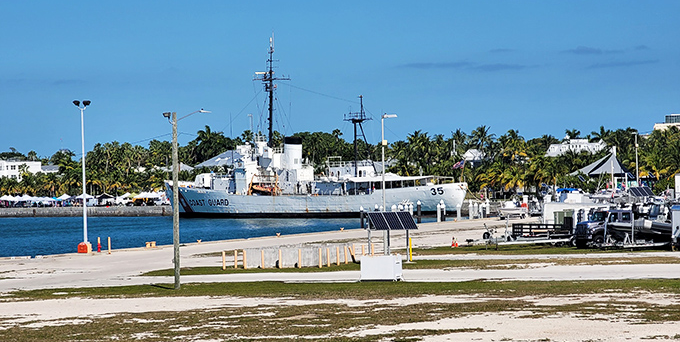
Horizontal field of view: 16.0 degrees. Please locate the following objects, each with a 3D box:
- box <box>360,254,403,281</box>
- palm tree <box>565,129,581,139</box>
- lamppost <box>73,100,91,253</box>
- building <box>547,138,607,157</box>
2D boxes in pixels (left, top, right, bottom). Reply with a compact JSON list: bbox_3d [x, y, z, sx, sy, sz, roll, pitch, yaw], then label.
[{"bbox_3d":[2.223,5.148,128.500,1.900,1.360,1.150,-1,0,20],"label":"box"},{"bbox_3d":[68.801,-3.995,715.000,4.600,17.000,4.600,-1,0,0],"label":"palm tree"},{"bbox_3d":[-20.209,0.456,190.000,1.400,11.950,0.700,-1,0,0],"label":"lamppost"},{"bbox_3d":[68.517,-2.752,700.000,17.500,13.500,12.000,-1,0,10],"label":"building"}]

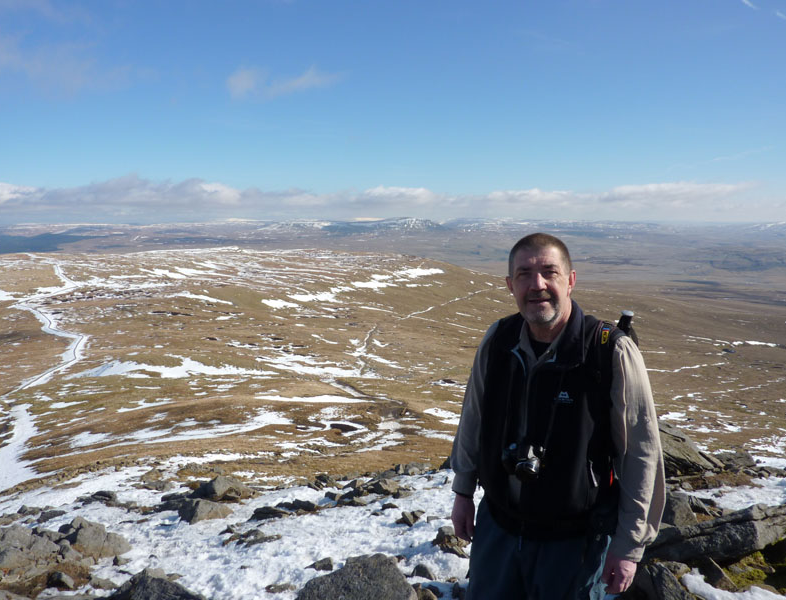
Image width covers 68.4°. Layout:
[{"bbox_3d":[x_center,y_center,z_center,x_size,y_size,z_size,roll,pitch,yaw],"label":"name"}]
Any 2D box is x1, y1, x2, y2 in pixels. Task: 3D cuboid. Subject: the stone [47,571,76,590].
[{"bbox_3d":[-2.008,1.699,3.500,0.165,0.092,0.114,-5,10,-32],"label":"stone"}]

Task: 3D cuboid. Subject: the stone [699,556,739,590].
[{"bbox_3d":[1.718,1.444,3.050,0.194,0.147,0.123,5,10,31],"label":"stone"}]

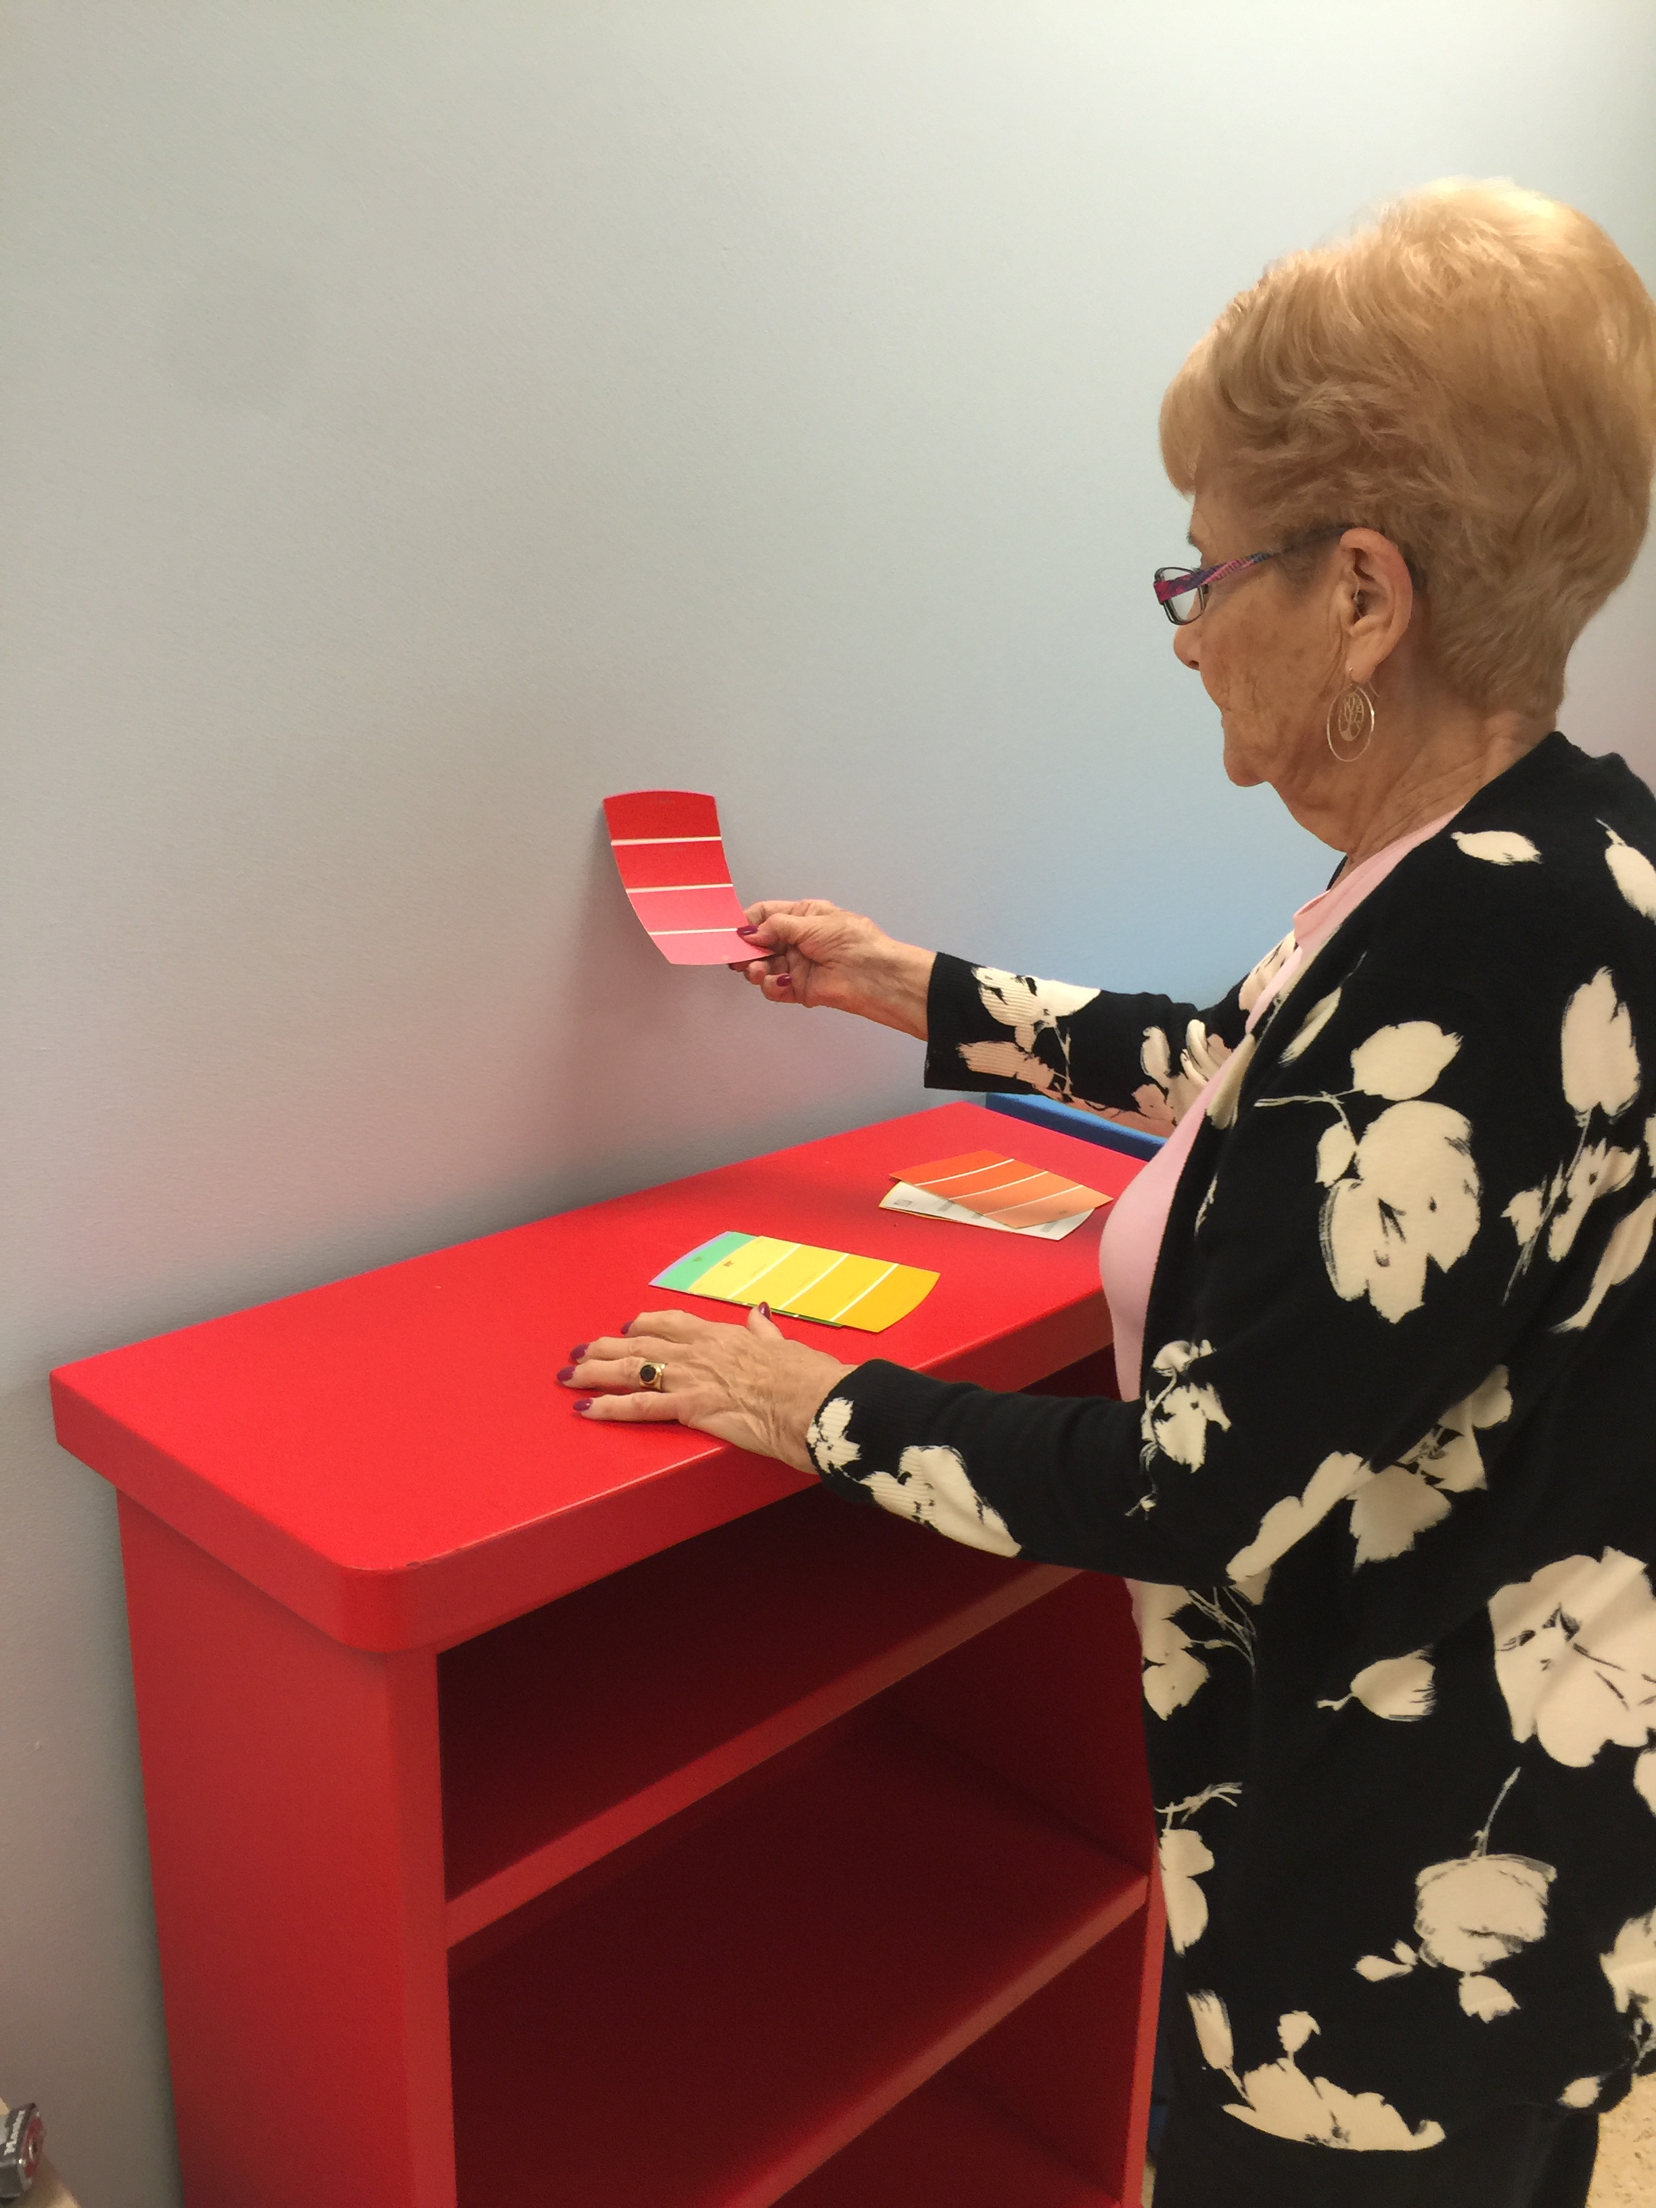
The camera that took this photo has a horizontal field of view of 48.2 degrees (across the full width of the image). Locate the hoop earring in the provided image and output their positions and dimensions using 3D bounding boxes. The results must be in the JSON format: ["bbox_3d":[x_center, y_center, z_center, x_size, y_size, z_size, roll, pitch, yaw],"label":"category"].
[{"bbox_3d":[0.232,-0.170,0.820,0.003,0.036,0.034,-5,17,-20],"label":"hoop earring"}]

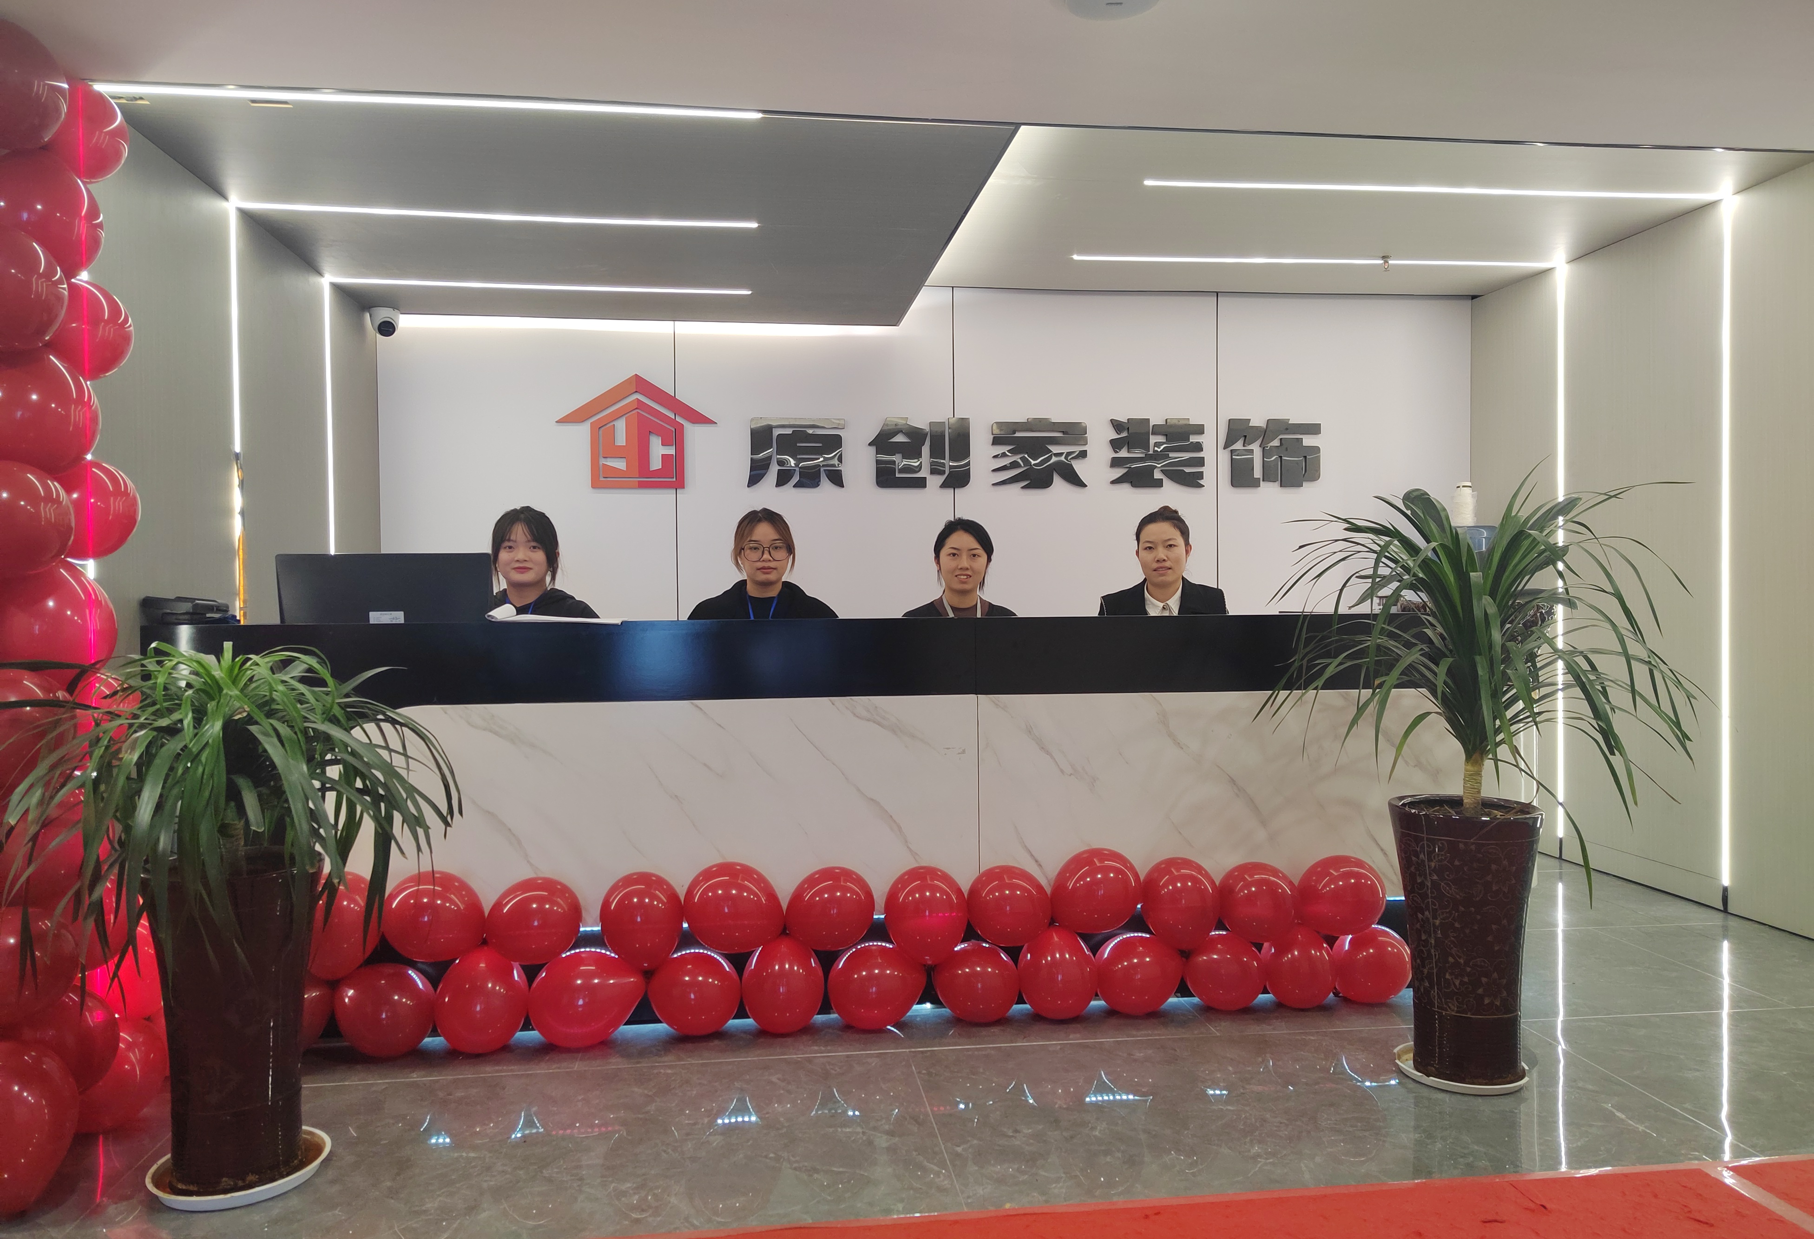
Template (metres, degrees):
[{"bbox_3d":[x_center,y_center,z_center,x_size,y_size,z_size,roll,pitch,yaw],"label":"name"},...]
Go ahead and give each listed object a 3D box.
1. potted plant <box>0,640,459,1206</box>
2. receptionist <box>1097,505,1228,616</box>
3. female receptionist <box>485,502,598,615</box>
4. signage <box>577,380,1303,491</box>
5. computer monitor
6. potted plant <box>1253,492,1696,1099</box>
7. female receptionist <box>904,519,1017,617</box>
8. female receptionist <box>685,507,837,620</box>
[{"bbox_3d":[-1.327,0.568,2.379,0.870,1.045,0.850,-1,1,-7],"label":"potted plant"},{"bbox_3d":[0.834,0.345,3.808,0.460,1.401,0.520,-1,1,1],"label":"receptionist"},{"bbox_3d":[-1.129,0.365,3.564,0.470,1.406,0.520,-1,1,-11],"label":"female receptionist"},{"bbox_3d":[0.217,-0.823,5.335,3.450,0.490,0.050,-1,1,-7],"label":"signage"},{"bbox_3d":[-1.438,0.037,3.329,0.560,0.430,0.170,-1,1,-2],"label":"computer monitor"},{"bbox_3d":[1.306,0.363,2.824,0.930,1.390,0.900,-1,1,-7],"label":"potted plant"},{"bbox_3d":[0.188,0.368,3.728,0.450,1.370,0.520,-1,1,-3],"label":"female receptionist"},{"bbox_3d":[-0.423,0.359,3.652,0.480,1.401,0.520,-1,1,-7],"label":"female receptionist"}]

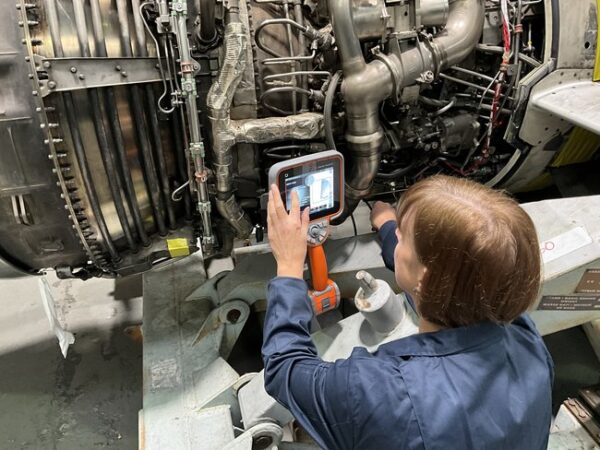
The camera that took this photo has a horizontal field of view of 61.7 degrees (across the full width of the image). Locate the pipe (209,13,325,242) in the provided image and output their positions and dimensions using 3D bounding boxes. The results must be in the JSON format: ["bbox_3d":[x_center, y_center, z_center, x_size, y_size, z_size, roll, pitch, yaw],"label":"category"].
[{"bbox_3d":[-0.117,-0.288,1.662,0.370,0.740,0.170,-8,33,-13],"label":"pipe"}]

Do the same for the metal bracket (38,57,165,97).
[{"bbox_3d":[-0.501,-0.397,1.313,0.336,0.085,0.030,-15,18,-33],"label":"metal bracket"}]

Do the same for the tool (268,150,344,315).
[{"bbox_3d":[0.020,0.024,1.174,0.170,0.370,0.135,-17,28,-29],"label":"tool"}]

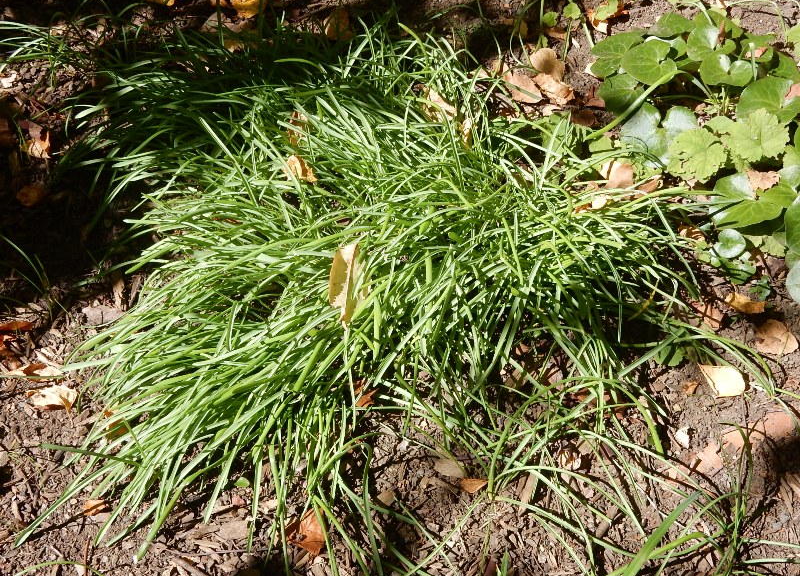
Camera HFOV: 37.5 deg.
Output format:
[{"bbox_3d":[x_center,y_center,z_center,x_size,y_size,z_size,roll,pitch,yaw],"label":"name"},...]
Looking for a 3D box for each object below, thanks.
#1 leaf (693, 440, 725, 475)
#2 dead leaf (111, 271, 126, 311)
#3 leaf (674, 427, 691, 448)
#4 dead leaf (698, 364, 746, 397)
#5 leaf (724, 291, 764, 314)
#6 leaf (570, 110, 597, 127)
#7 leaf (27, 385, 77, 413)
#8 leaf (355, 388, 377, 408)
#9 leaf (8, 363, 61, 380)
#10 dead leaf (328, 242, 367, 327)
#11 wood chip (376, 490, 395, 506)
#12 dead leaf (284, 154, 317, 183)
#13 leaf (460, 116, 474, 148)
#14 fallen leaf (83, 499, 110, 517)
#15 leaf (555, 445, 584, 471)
[{"bbox_3d":[0.349,0.195,1.328,0.044,0.012,0.028,-37,59,-27],"label":"leaf"},{"bbox_3d":[-0.355,0.005,1.488,0.017,0.012,0.059,-10,51,-9],"label":"dead leaf"},{"bbox_3d":[0.322,0.169,1.340,0.016,0.012,0.025,10,49,9],"label":"leaf"},{"bbox_3d":[0.340,0.098,1.243,0.043,0.014,0.033,0,48,0],"label":"dead leaf"},{"bbox_3d":[0.430,0.020,1.472,0.048,0.016,0.023,18,52,14],"label":"leaf"},{"bbox_3d":[0.238,-0.220,1.532,0.031,0.010,0.021,0,48,0],"label":"leaf"},{"bbox_3d":[-0.406,0.128,1.368,0.059,0.020,0.023,-2,48,-2],"label":"leaf"},{"bbox_3d":[-0.035,0.129,1.365,0.033,0.018,0.015,-25,53,-21],"label":"leaf"},{"bbox_3d":[-0.388,0.089,1.251,0.051,0.013,0.015,0,48,0],"label":"leaf"},{"bbox_3d":[-0.051,-0.004,1.159,0.036,0.022,0.082,0,73,0],"label":"dead leaf"},{"bbox_3d":[-0.016,0.233,1.305,0.018,0.005,0.013,35,57,27],"label":"wood chip"},{"bbox_3d":[-0.124,-0.145,1.452,0.031,0.020,0.047,-17,52,-14],"label":"dead leaf"},{"bbox_3d":[0.086,-0.200,1.522,0.015,0.035,0.035,3,48,3],"label":"leaf"},{"bbox_3d":[-0.325,0.238,1.273,0.029,0.014,0.015,-1,48,-1],"label":"fallen leaf"},{"bbox_3d":[0.191,0.193,1.329,0.028,0.015,0.024,-3,50,-3],"label":"leaf"}]

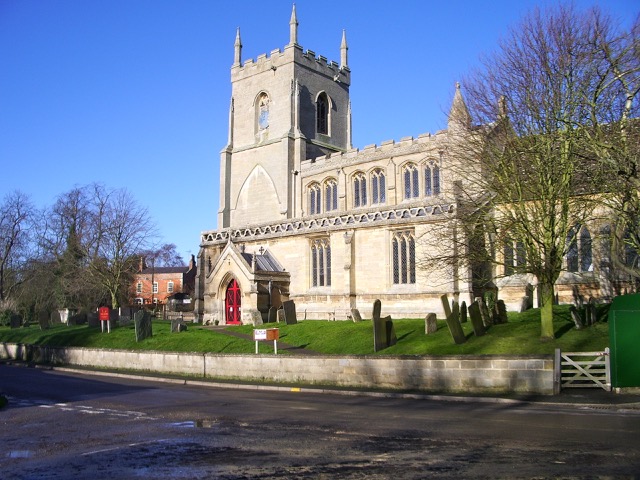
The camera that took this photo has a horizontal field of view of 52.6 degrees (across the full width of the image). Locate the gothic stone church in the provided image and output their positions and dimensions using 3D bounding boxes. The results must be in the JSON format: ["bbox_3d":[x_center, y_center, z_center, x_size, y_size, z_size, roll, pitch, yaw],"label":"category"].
[{"bbox_3d":[6.770,-7.733,52.541,37.925,28.814,18.685,-5,-8,41],"label":"gothic stone church"}]

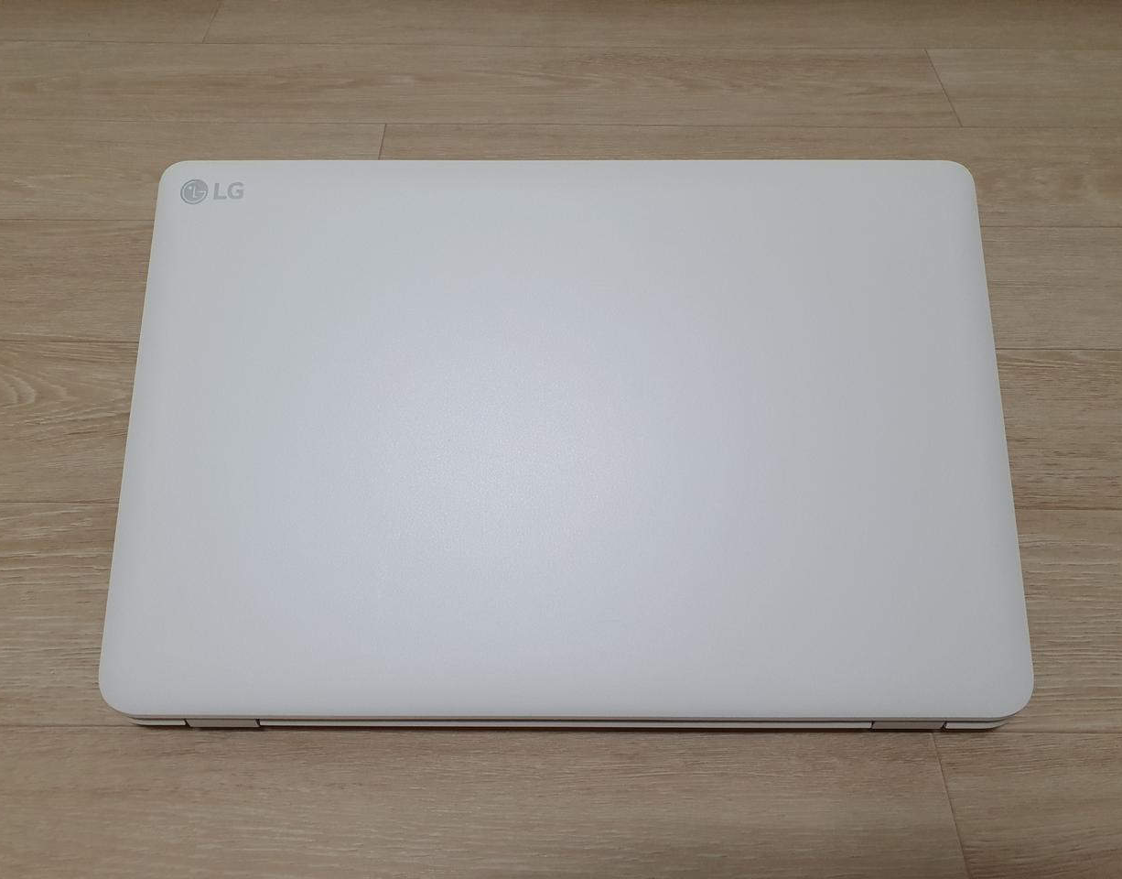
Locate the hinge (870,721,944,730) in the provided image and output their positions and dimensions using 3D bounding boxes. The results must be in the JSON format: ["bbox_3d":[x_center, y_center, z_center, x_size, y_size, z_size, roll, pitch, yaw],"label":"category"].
[{"bbox_3d":[0.141,0.113,0.361,0.030,0.010,0.009,0,52,0],"label":"hinge"}]

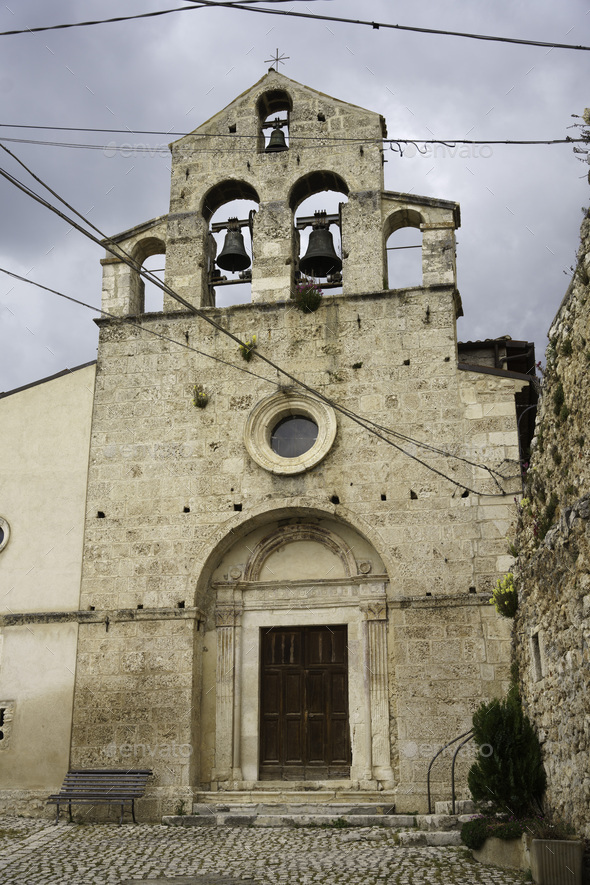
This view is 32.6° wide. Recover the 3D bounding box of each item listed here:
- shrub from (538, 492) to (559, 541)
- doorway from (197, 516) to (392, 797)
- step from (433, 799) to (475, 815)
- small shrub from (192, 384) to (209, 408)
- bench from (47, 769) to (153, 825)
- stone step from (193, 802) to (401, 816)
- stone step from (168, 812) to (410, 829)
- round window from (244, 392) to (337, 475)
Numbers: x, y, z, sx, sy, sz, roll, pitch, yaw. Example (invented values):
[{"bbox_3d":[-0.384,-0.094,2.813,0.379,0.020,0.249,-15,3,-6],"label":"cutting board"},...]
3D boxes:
[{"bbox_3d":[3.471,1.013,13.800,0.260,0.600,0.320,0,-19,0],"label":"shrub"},{"bbox_3d":[0.007,3.611,17.807,3.456,4.796,0.750,-4,-19,11],"label":"doorway"},{"bbox_3d":[2.545,5.667,15.659,0.706,0.202,0.420,-4,-19,11],"label":"step"},{"bbox_3d":[-1.785,-0.850,19.038,0.290,0.420,0.260,-4,-19,11],"label":"small shrub"},{"bbox_3d":[-3.275,5.938,16.880,1.511,0.865,0.680,-4,-19,11],"label":"bench"},{"bbox_3d":[0.002,6.109,16.794,3.409,0.186,0.380,-4,-19,11],"label":"stone step"},{"bbox_3d":[-0.094,6.099,16.258,4.134,0.194,0.420,-4,-19,11],"label":"stone step"},{"bbox_3d":[-0.059,-0.157,18.747,1.744,1.648,0.380,-4,-19,11],"label":"round window"}]

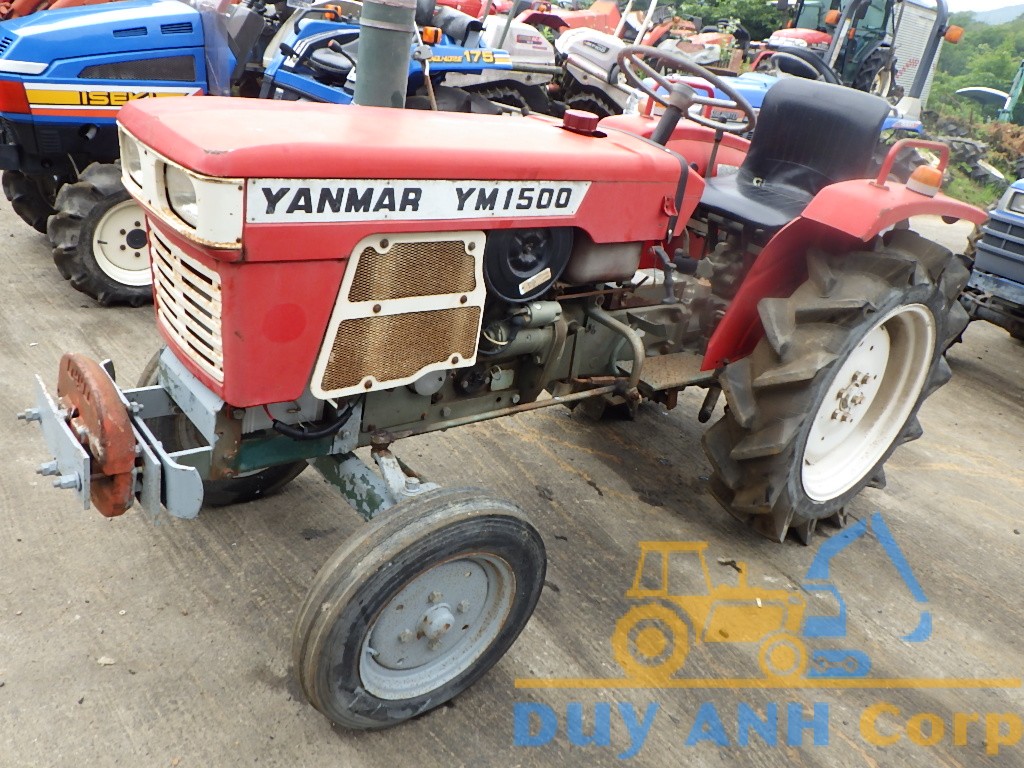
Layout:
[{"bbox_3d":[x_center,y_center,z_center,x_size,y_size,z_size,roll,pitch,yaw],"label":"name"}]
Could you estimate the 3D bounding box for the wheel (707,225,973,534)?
[{"bbox_3d":[0.949,0.024,2.371,0.966,0.966,0.200,-10,32,-38],"label":"wheel"}]

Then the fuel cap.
[{"bbox_3d":[0.154,-0.583,1.834,0.078,0.036,0.078,9,25,-4],"label":"fuel cap"}]

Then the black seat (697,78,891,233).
[{"bbox_3d":[0.735,-0.651,2.328,0.490,0.375,0.430,-10,32,-38],"label":"black seat"}]

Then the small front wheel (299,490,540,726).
[{"bbox_3d":[-0.157,0.430,1.562,0.535,0.535,0.108,-9,32,-37],"label":"small front wheel"}]

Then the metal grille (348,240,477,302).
[{"bbox_3d":[-0.171,-0.206,1.488,0.280,0.107,0.015,-10,32,-38],"label":"metal grille"}]

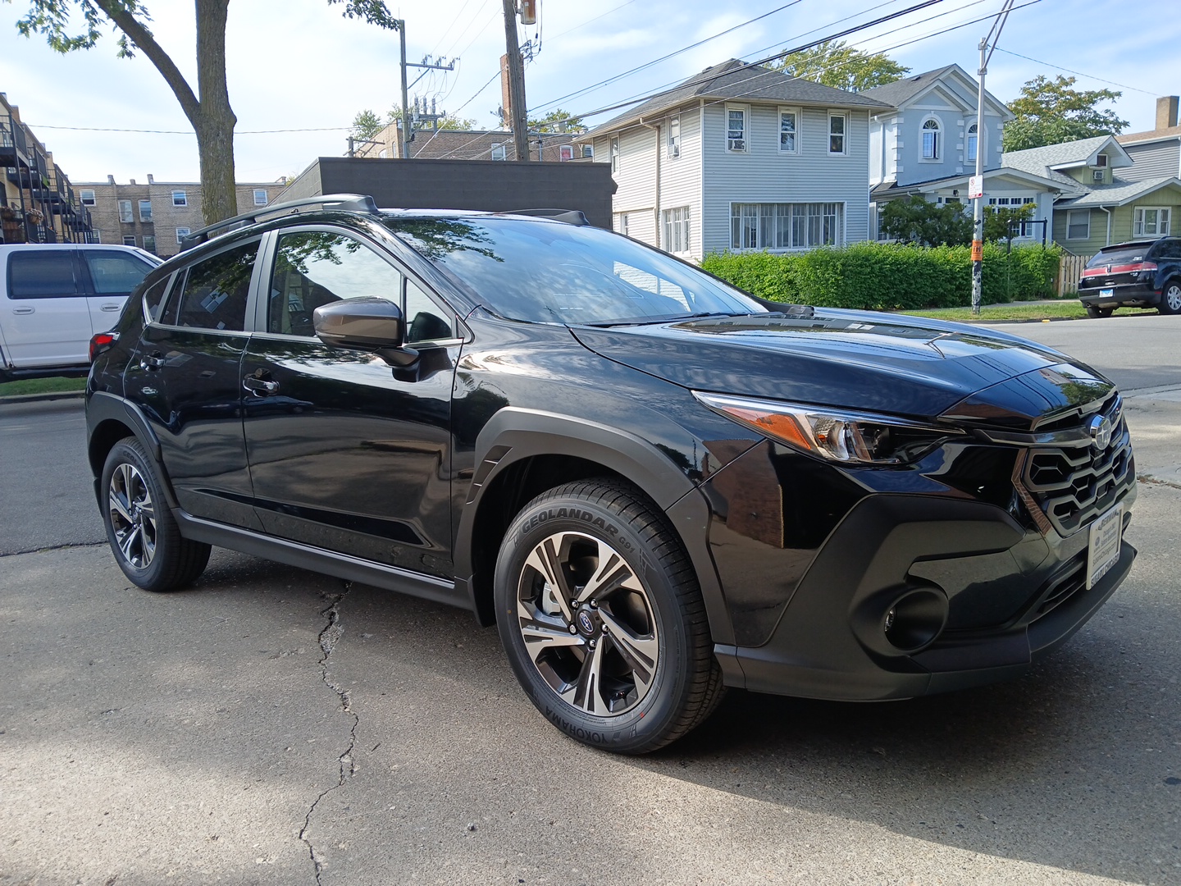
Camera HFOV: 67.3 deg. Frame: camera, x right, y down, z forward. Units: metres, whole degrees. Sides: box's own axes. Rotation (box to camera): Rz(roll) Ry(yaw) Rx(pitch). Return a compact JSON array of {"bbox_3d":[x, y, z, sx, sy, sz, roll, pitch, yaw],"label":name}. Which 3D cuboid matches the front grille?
[{"bbox_3d":[1.246,0.035,2.244,0.120,0.255,0.800,4,10,40],"label":"front grille"}]

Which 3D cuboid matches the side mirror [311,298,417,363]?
[{"bbox_3d":[-0.685,-0.330,2.651,0.220,0.195,0.225,4,10,40],"label":"side mirror"}]

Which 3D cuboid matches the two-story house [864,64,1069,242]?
[{"bbox_3d":[12.715,-10.676,37.657,7.200,8.750,11.000,-7,11,-24],"label":"two-story house"}]

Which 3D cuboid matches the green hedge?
[{"bbox_3d":[9.277,-4.986,26.713,12.900,1.830,1.300,-7,11,-24],"label":"green hedge"}]

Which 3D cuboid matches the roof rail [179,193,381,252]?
[{"bbox_3d":[-1.297,-0.880,3.549,1.530,0.110,0.090,4,10,40],"label":"roof rail"}]

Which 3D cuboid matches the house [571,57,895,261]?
[{"bbox_3d":[4.980,-9.478,33.054,8.050,8.650,9.200,-7,11,-24],"label":"house"}]

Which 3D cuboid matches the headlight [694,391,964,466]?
[{"bbox_3d":[0.526,-0.044,1.988,0.530,0.175,0.320,4,10,40],"label":"headlight"}]

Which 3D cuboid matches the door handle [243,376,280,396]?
[{"bbox_3d":[-1.149,-0.200,3.100,0.220,0.047,0.050,4,10,41],"label":"door handle"}]

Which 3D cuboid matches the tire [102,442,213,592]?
[{"bbox_3d":[-1.976,0.312,4.036,0.694,0.697,0.230,4,10,40],"label":"tire"}]

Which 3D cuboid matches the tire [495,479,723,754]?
[{"bbox_3d":[0.049,0.442,2.305,0.694,0.697,0.230,4,10,40],"label":"tire"}]

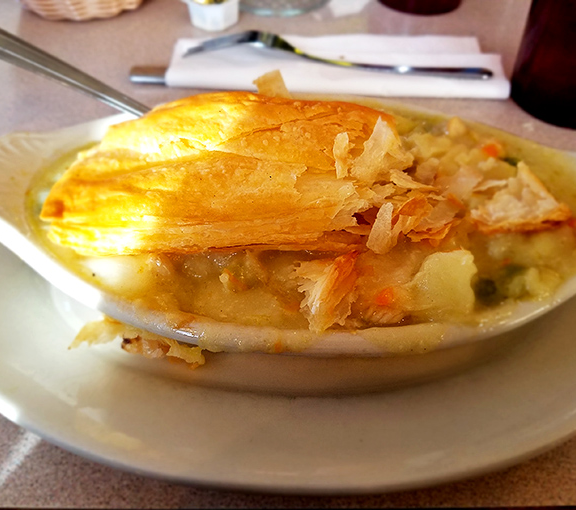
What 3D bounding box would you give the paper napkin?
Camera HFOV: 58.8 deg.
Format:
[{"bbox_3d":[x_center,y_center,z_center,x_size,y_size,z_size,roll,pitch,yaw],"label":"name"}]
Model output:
[{"bbox_3d":[0.030,-0.121,0.312,0.202,0.009,0.066,1,50,1],"label":"paper napkin"}]

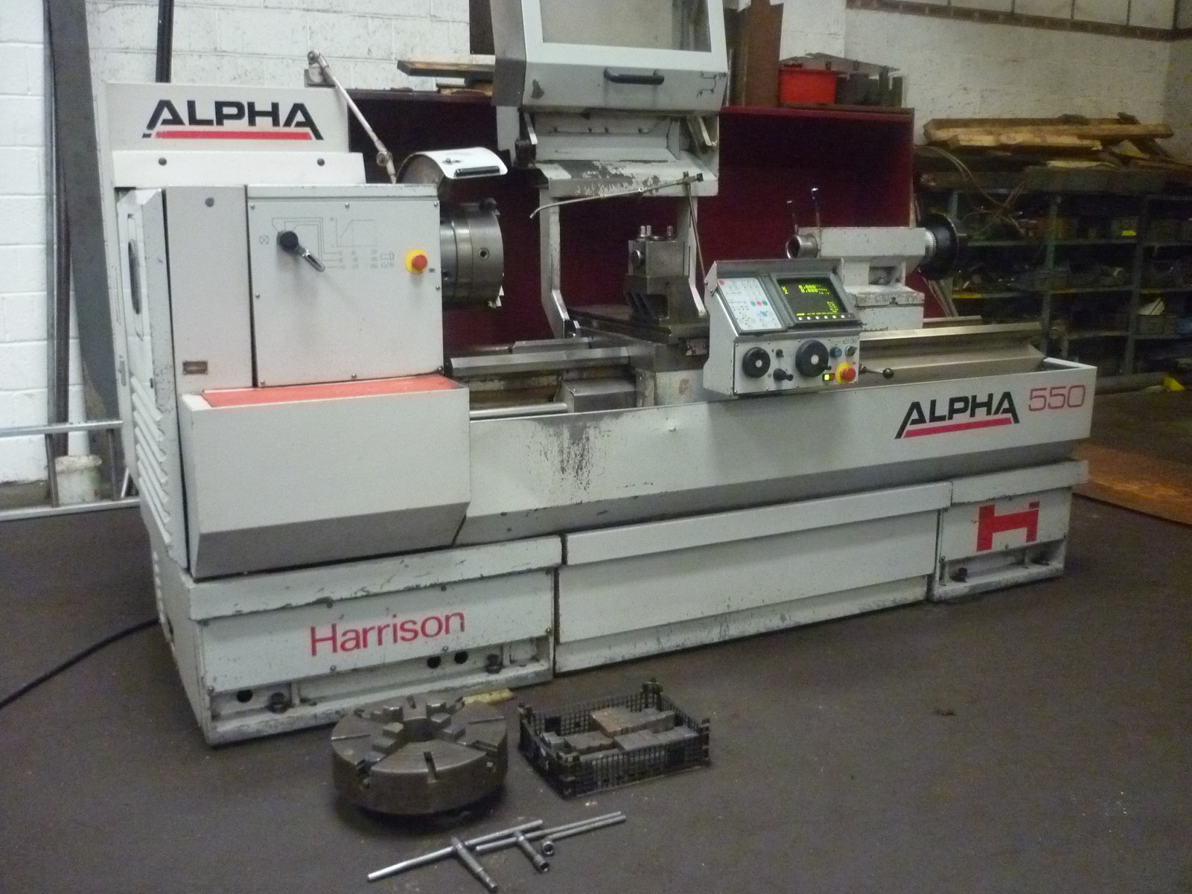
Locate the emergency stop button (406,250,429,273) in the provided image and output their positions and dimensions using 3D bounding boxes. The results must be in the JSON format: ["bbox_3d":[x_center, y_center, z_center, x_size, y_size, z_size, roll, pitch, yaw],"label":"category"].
[{"bbox_3d":[-0.463,-0.485,2.971,0.061,0.061,0.037,-6,14,-26],"label":"emergency stop button"}]

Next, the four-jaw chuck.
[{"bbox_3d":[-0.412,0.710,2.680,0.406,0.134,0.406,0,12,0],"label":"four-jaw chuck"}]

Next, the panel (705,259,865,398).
[{"bbox_3d":[0.534,-0.339,3.182,0.428,0.362,0.193,-6,14,-26],"label":"panel"}]

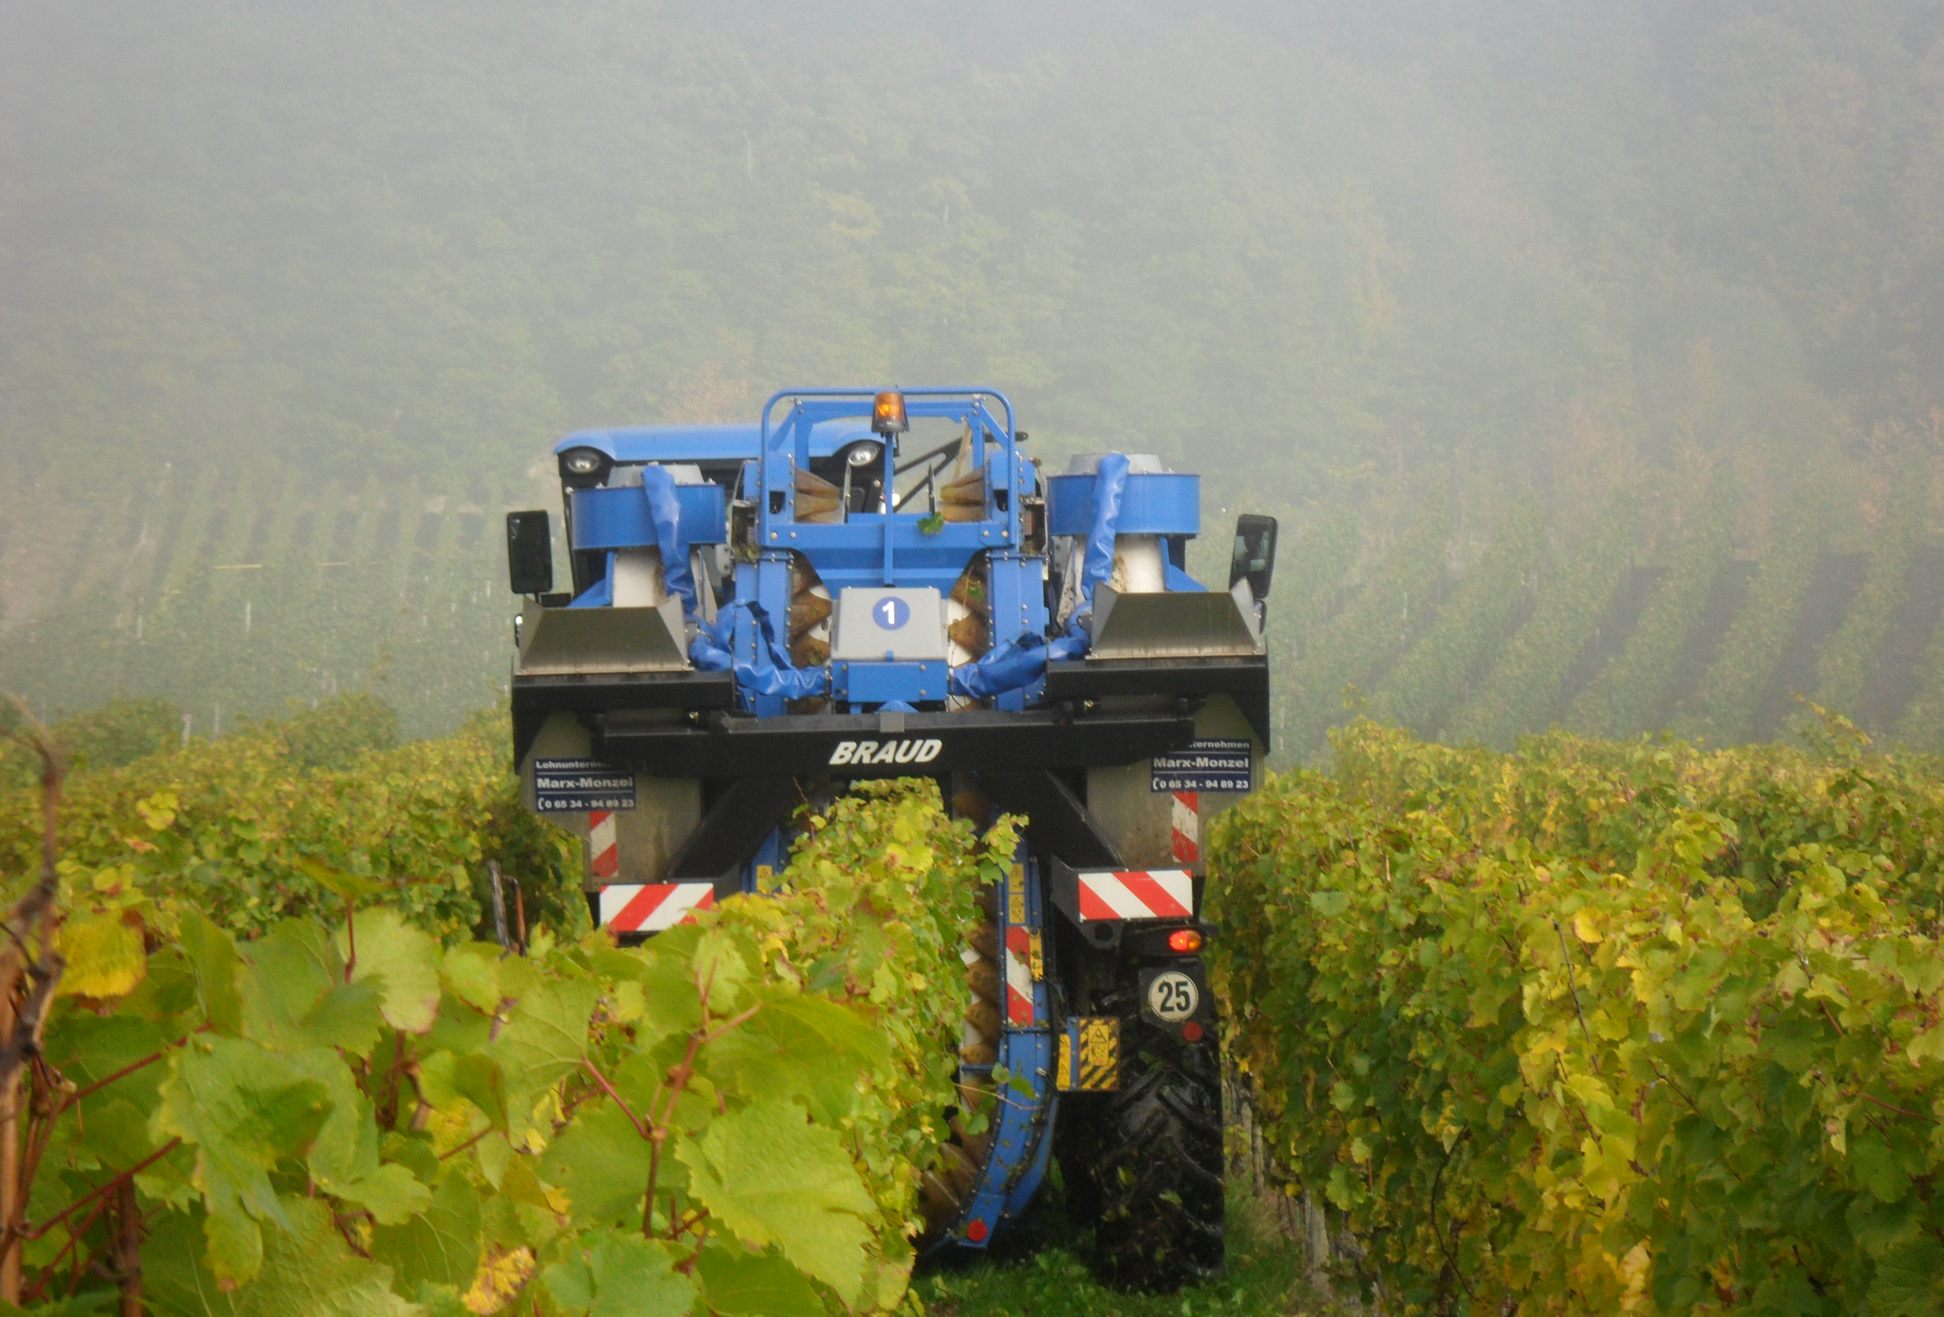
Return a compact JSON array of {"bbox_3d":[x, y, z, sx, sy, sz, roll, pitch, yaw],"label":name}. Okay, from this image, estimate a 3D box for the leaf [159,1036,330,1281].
[{"bbox_3d":[-0.480,0.330,5.000,0.120,0.165,0.065,-1,1,-6],"label":"leaf"}]

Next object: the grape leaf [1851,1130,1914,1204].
[{"bbox_3d":[1.223,0.685,10.200,0.082,0.098,0.035,1,-1,0],"label":"grape leaf"}]

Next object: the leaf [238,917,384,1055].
[{"bbox_3d":[-0.453,0.225,5.200,0.101,0.095,0.045,1,-1,0],"label":"leaf"}]

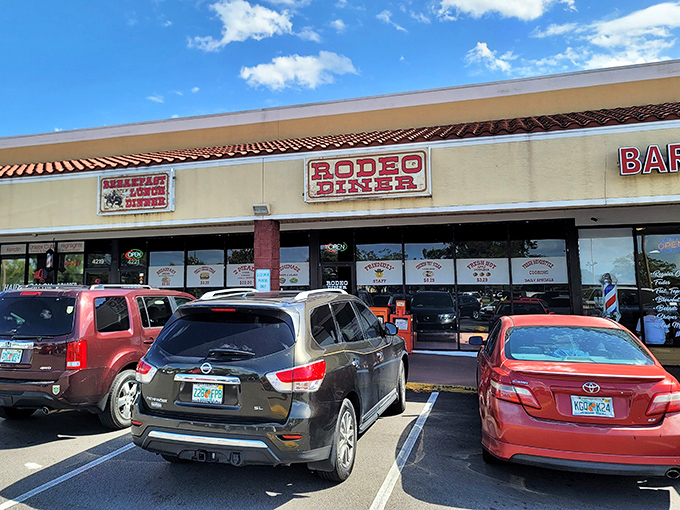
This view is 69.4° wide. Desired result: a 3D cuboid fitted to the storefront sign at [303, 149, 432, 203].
[{"bbox_3d":[0.539,-1.662,10.365,2.729,0.977,0.180,-2,-4,16],"label":"storefront sign"}]

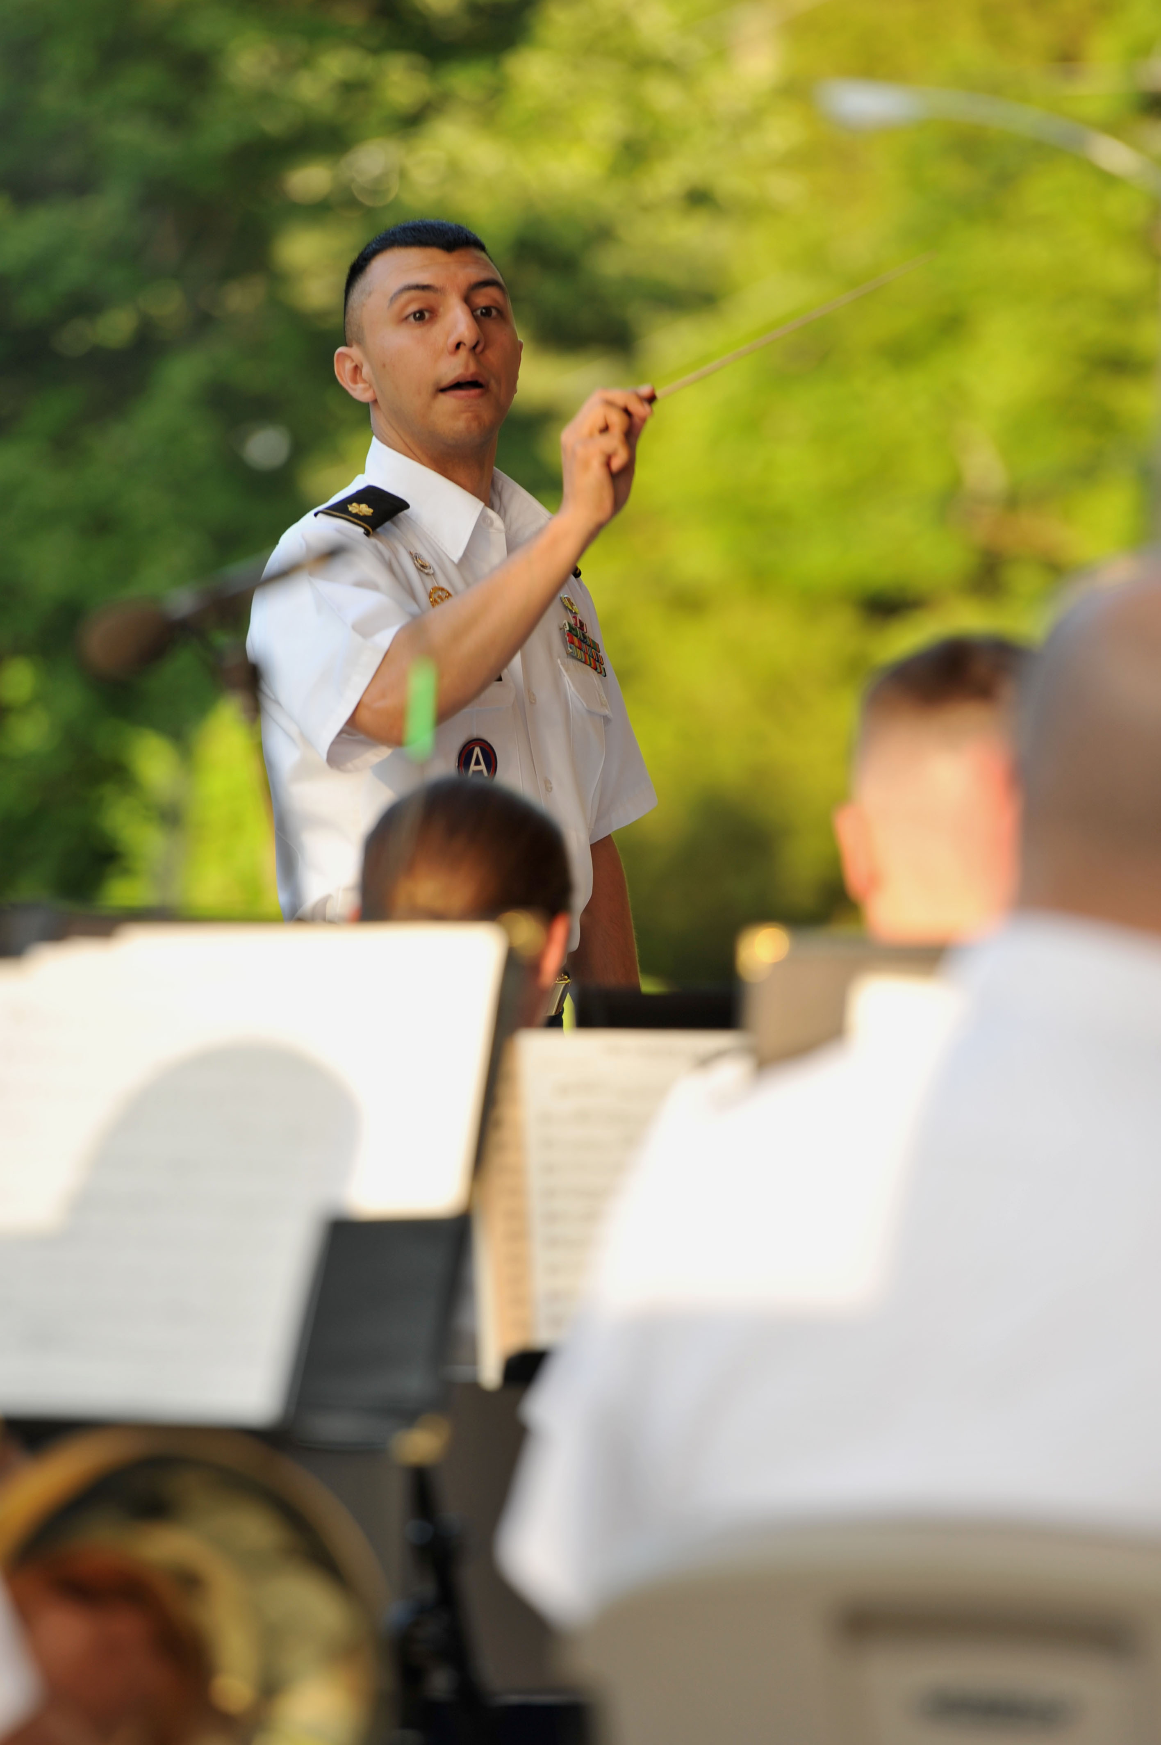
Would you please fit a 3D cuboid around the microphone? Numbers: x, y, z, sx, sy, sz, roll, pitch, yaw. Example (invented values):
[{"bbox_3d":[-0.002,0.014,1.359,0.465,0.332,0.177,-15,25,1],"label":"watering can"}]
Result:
[{"bbox_3d":[-0.263,-0.191,6.750,0.195,0.054,0.052,-22,3,-13],"label":"microphone"}]

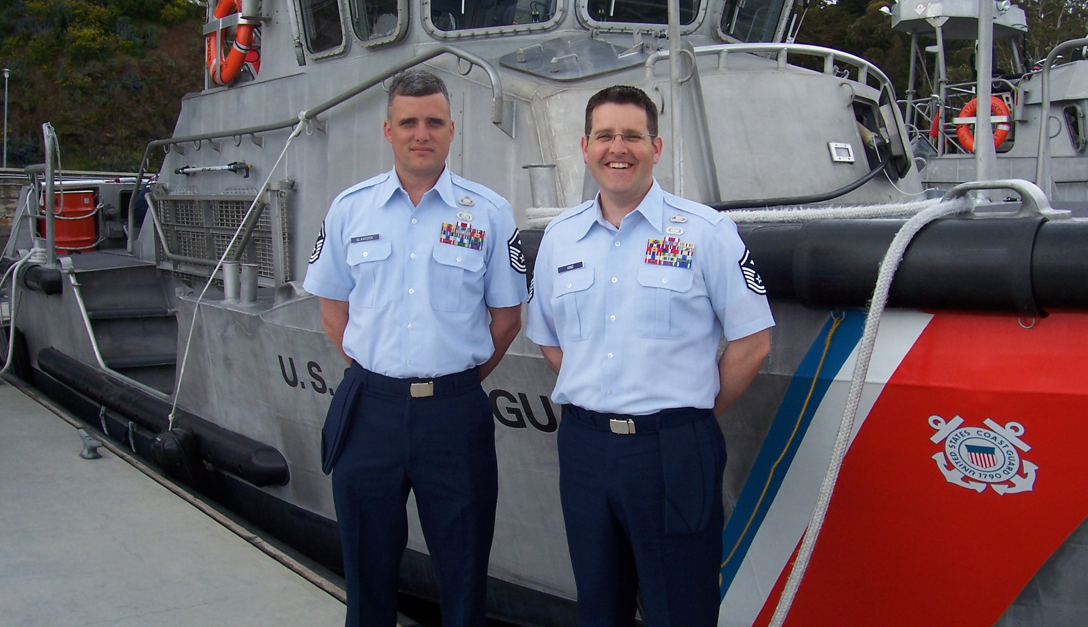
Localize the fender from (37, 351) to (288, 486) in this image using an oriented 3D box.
[{"bbox_3d":[-2.879,0.579,7.400,0.220,0.220,4.900,-4,7,-37],"label":"fender"}]

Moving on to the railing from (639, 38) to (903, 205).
[{"bbox_3d":[1.213,-0.977,5.400,1.750,0.650,0.550,-4,7,-37],"label":"railing"}]

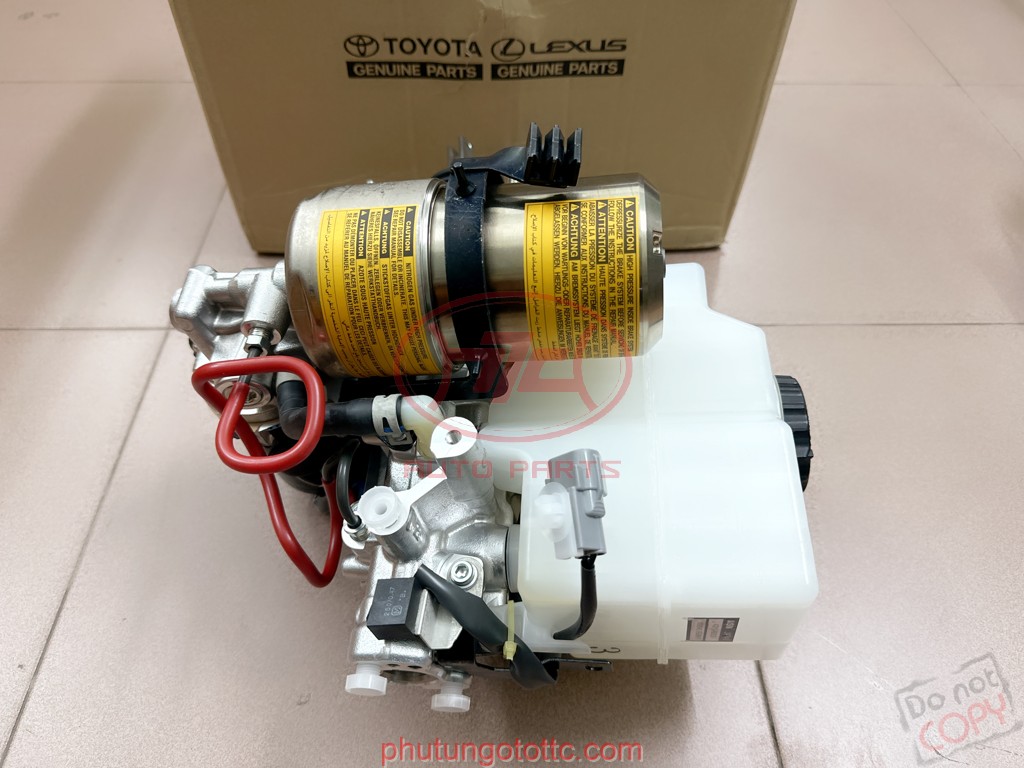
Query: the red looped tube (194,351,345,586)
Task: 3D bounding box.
[{"bbox_3d":[-0.120,0.043,0.358,0.090,0.160,0.085,0,50,-1],"label":"red looped tube"}]

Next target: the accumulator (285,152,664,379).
[{"bbox_3d":[-0.015,-0.048,0.318,0.162,0.090,0.088,-2,49,7],"label":"accumulator"}]

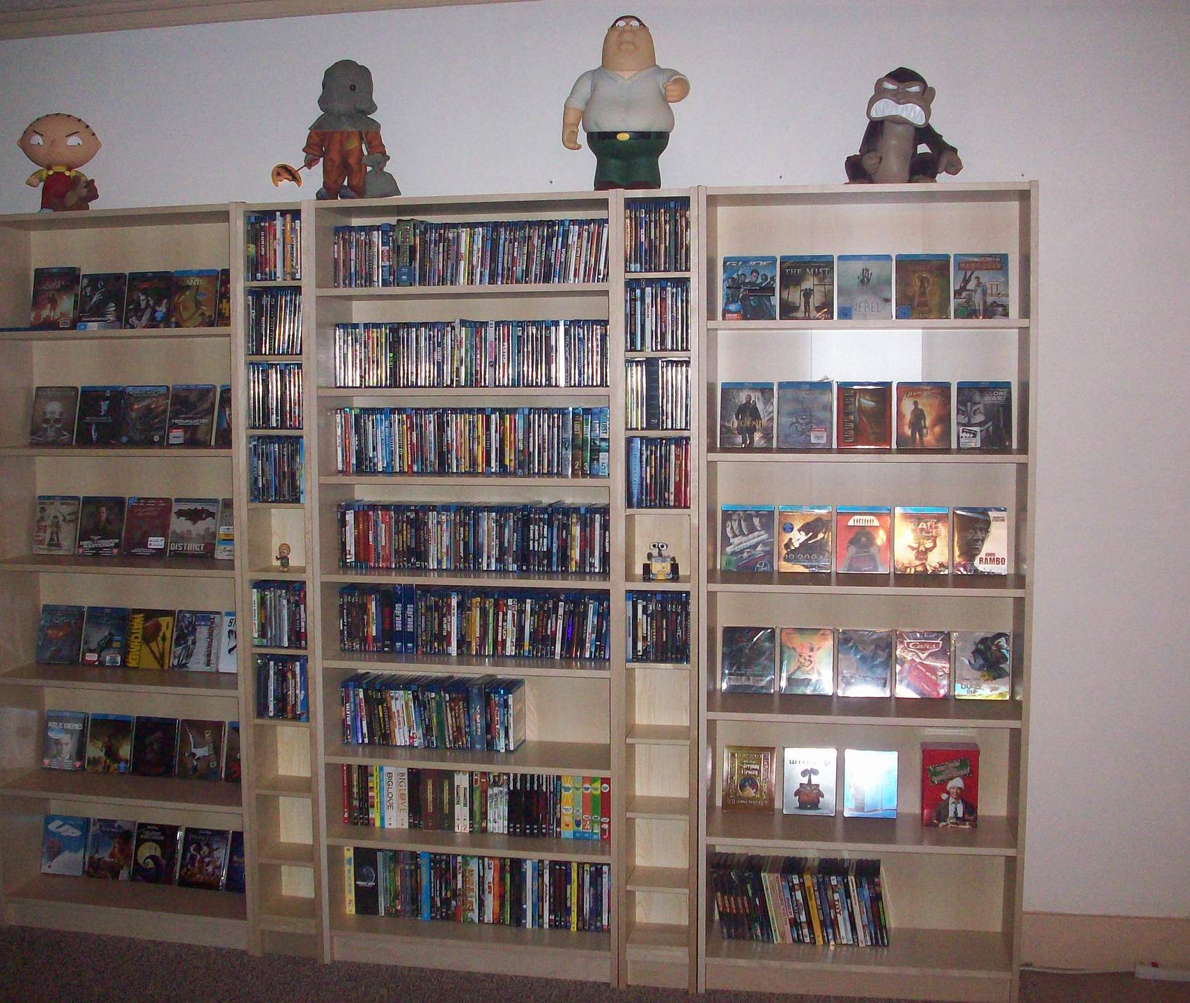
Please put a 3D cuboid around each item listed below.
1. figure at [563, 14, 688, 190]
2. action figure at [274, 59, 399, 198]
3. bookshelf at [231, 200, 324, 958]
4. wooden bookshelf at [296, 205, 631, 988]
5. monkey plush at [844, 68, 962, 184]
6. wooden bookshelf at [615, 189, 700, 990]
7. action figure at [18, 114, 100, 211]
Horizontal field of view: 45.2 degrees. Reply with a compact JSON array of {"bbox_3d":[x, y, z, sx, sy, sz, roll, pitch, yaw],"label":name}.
[{"bbox_3d":[0.078,-0.997,3.602,0.325,0.451,0.220,1,5,9],"label":"figure"},{"bbox_3d":[-0.684,-0.978,3.781,0.310,0.376,0.170,1,5,14],"label":"action figure"},{"bbox_3d":[-0.810,0.225,3.856,0.200,2.020,0.170,1,5,12],"label":"bookshelf"},{"bbox_3d":[-0.309,0.228,3.800,0.800,2.020,0.280,1,5,12],"label":"wooden bookshelf"},{"bbox_3d":[0.750,-0.905,3.483,0.290,0.298,0.190,1,5,17],"label":"monkey plush"},{"bbox_3d":[0.170,0.239,3.646,0.200,2.020,0.170,1,5,12],"label":"wooden bookshelf"},{"bbox_3d":[-1.482,-0.931,3.957,0.230,0.282,0.160,-1,5,-6],"label":"action figure"}]

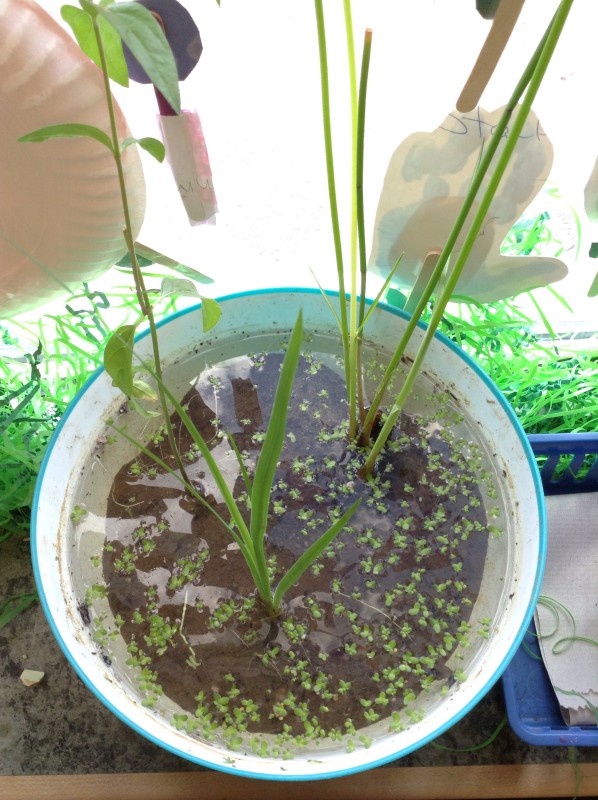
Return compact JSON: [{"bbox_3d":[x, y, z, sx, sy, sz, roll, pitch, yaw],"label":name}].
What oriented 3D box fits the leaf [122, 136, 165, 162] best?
[{"bbox_3d":[-0.073,-0.118,0.360,0.020,0.011,0.012,0,62,0],"label":"leaf"}]

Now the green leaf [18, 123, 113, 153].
[{"bbox_3d":[-0.110,-0.124,0.360,0.045,0.012,0.012,0,62,0],"label":"green leaf"}]

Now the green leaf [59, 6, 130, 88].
[{"bbox_3d":[-0.089,-0.156,0.335,0.018,0.008,0.039,-32,99,-3],"label":"green leaf"}]

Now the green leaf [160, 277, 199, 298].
[{"bbox_3d":[-0.064,-0.061,0.410,0.020,0.008,0.013,9,62,-6],"label":"green leaf"}]

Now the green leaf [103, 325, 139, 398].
[{"bbox_3d":[-0.097,-0.022,0.415,0.019,0.047,0.011,-3,37,-10],"label":"green leaf"}]

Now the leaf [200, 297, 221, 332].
[{"bbox_3d":[-0.049,-0.047,0.420,0.008,0.023,0.011,12,42,13],"label":"leaf"}]

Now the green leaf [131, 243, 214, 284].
[{"bbox_3d":[-0.094,-0.101,0.570,0.074,0.012,0.006,22,55,-35],"label":"green leaf"}]

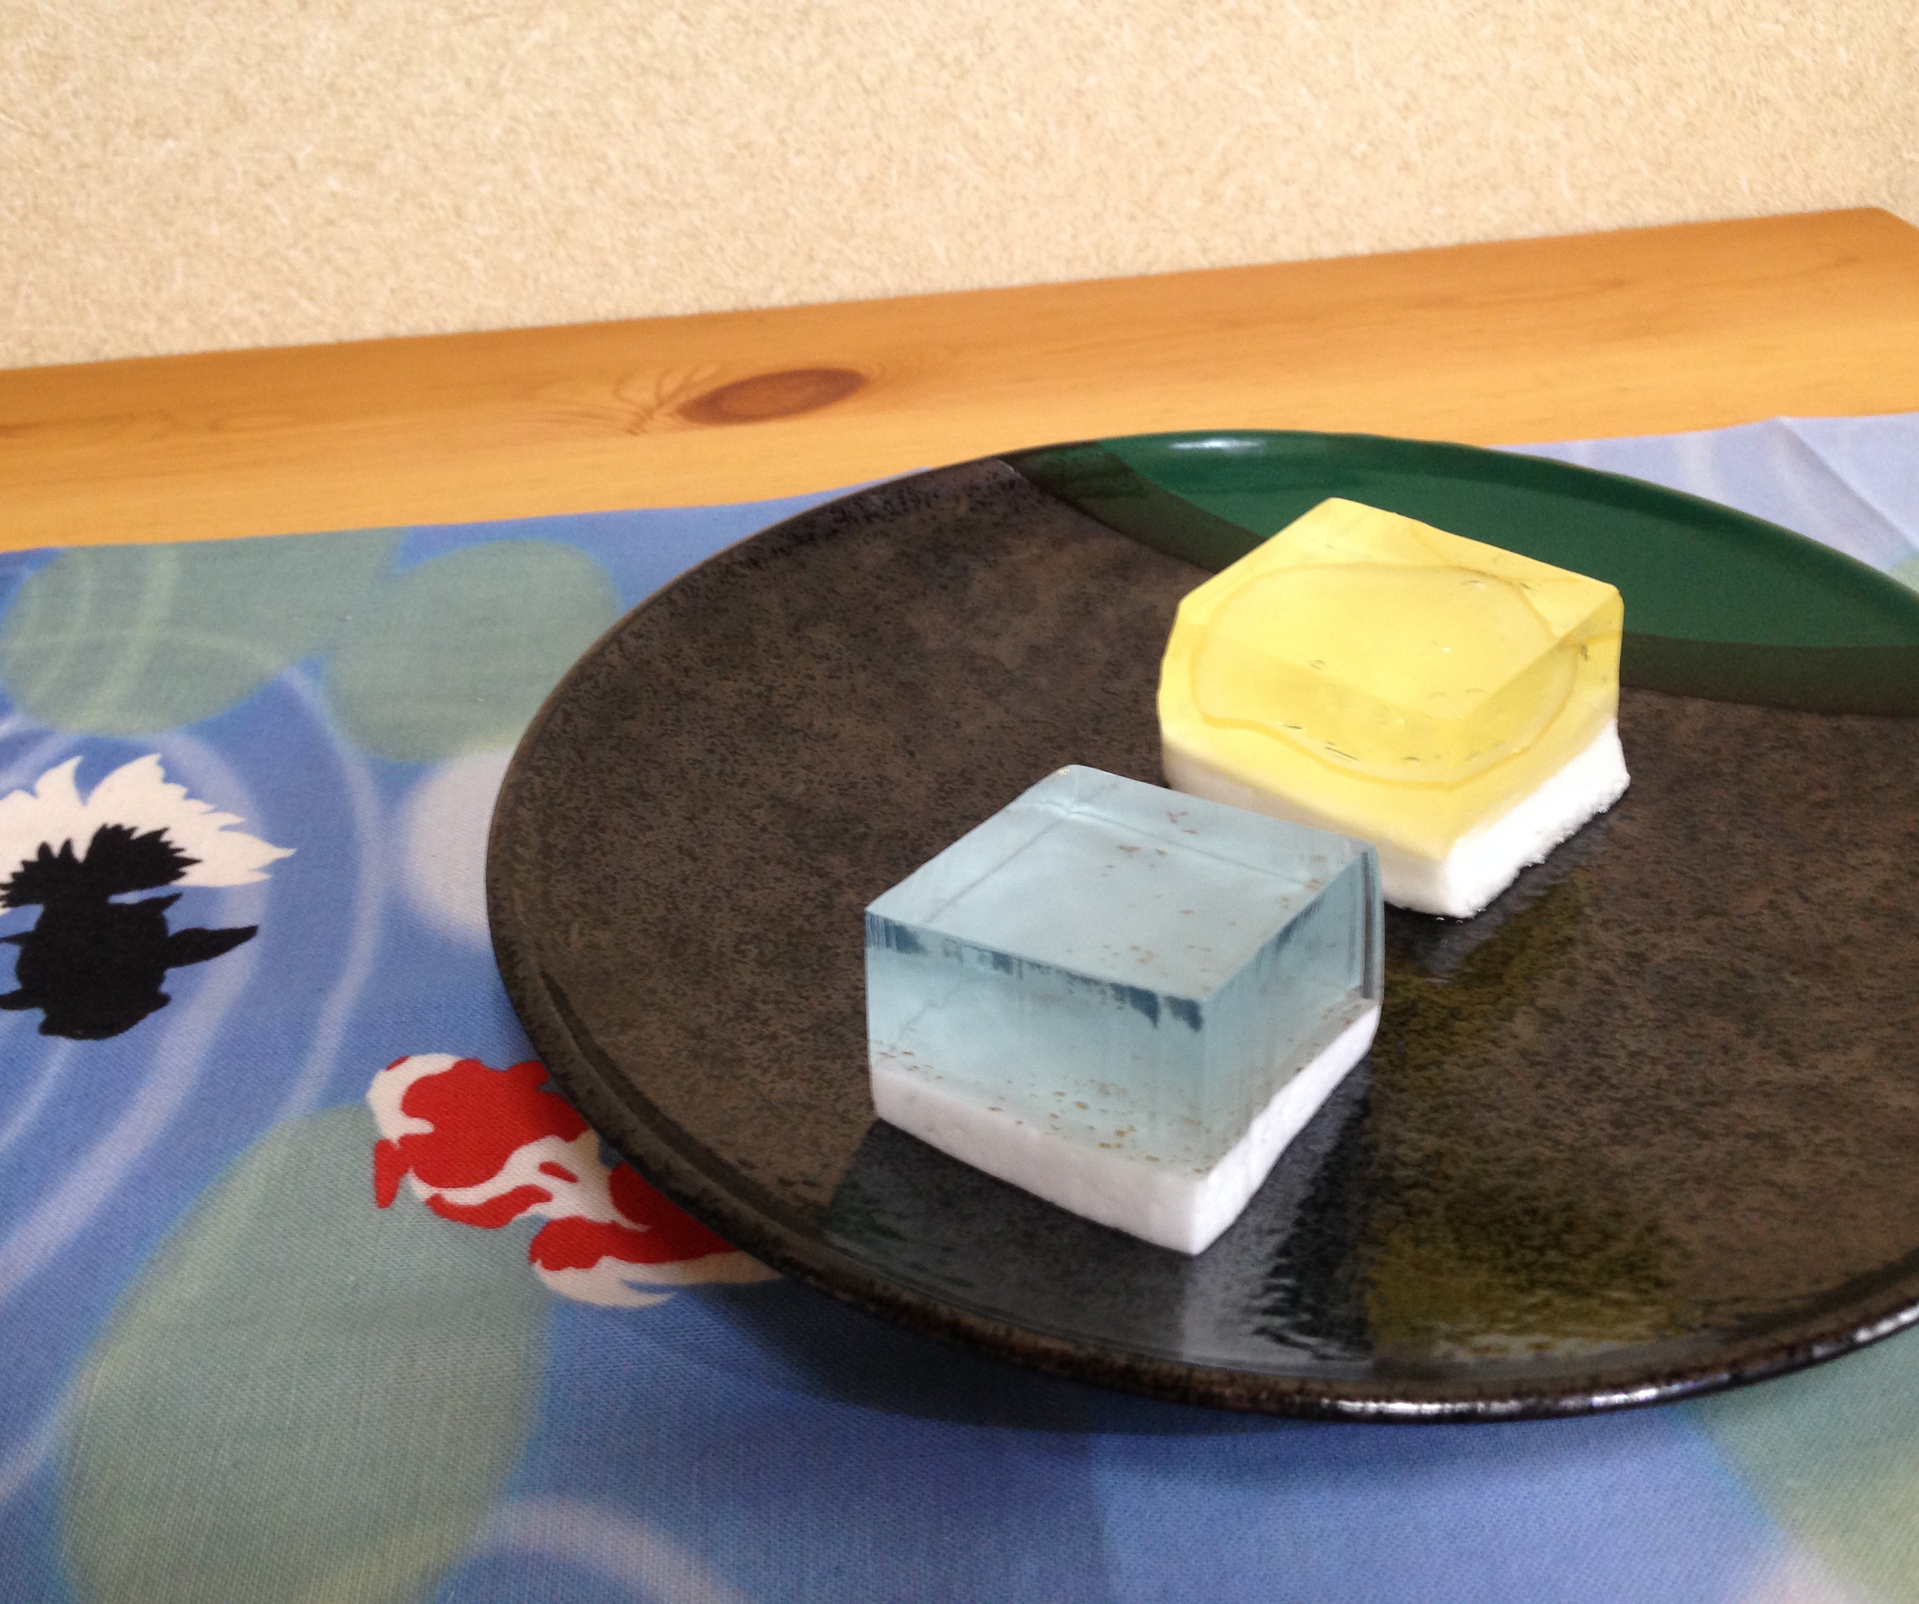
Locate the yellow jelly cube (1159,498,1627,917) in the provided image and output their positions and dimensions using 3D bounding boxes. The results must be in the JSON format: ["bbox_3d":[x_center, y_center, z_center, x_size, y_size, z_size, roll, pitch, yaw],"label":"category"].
[{"bbox_3d":[0.058,-0.014,0.273,0.045,0.029,0.040,25,42,36],"label":"yellow jelly cube"}]

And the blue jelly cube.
[{"bbox_3d":[0.018,0.020,0.223,0.040,0.029,0.038,19,39,30],"label":"blue jelly cube"}]

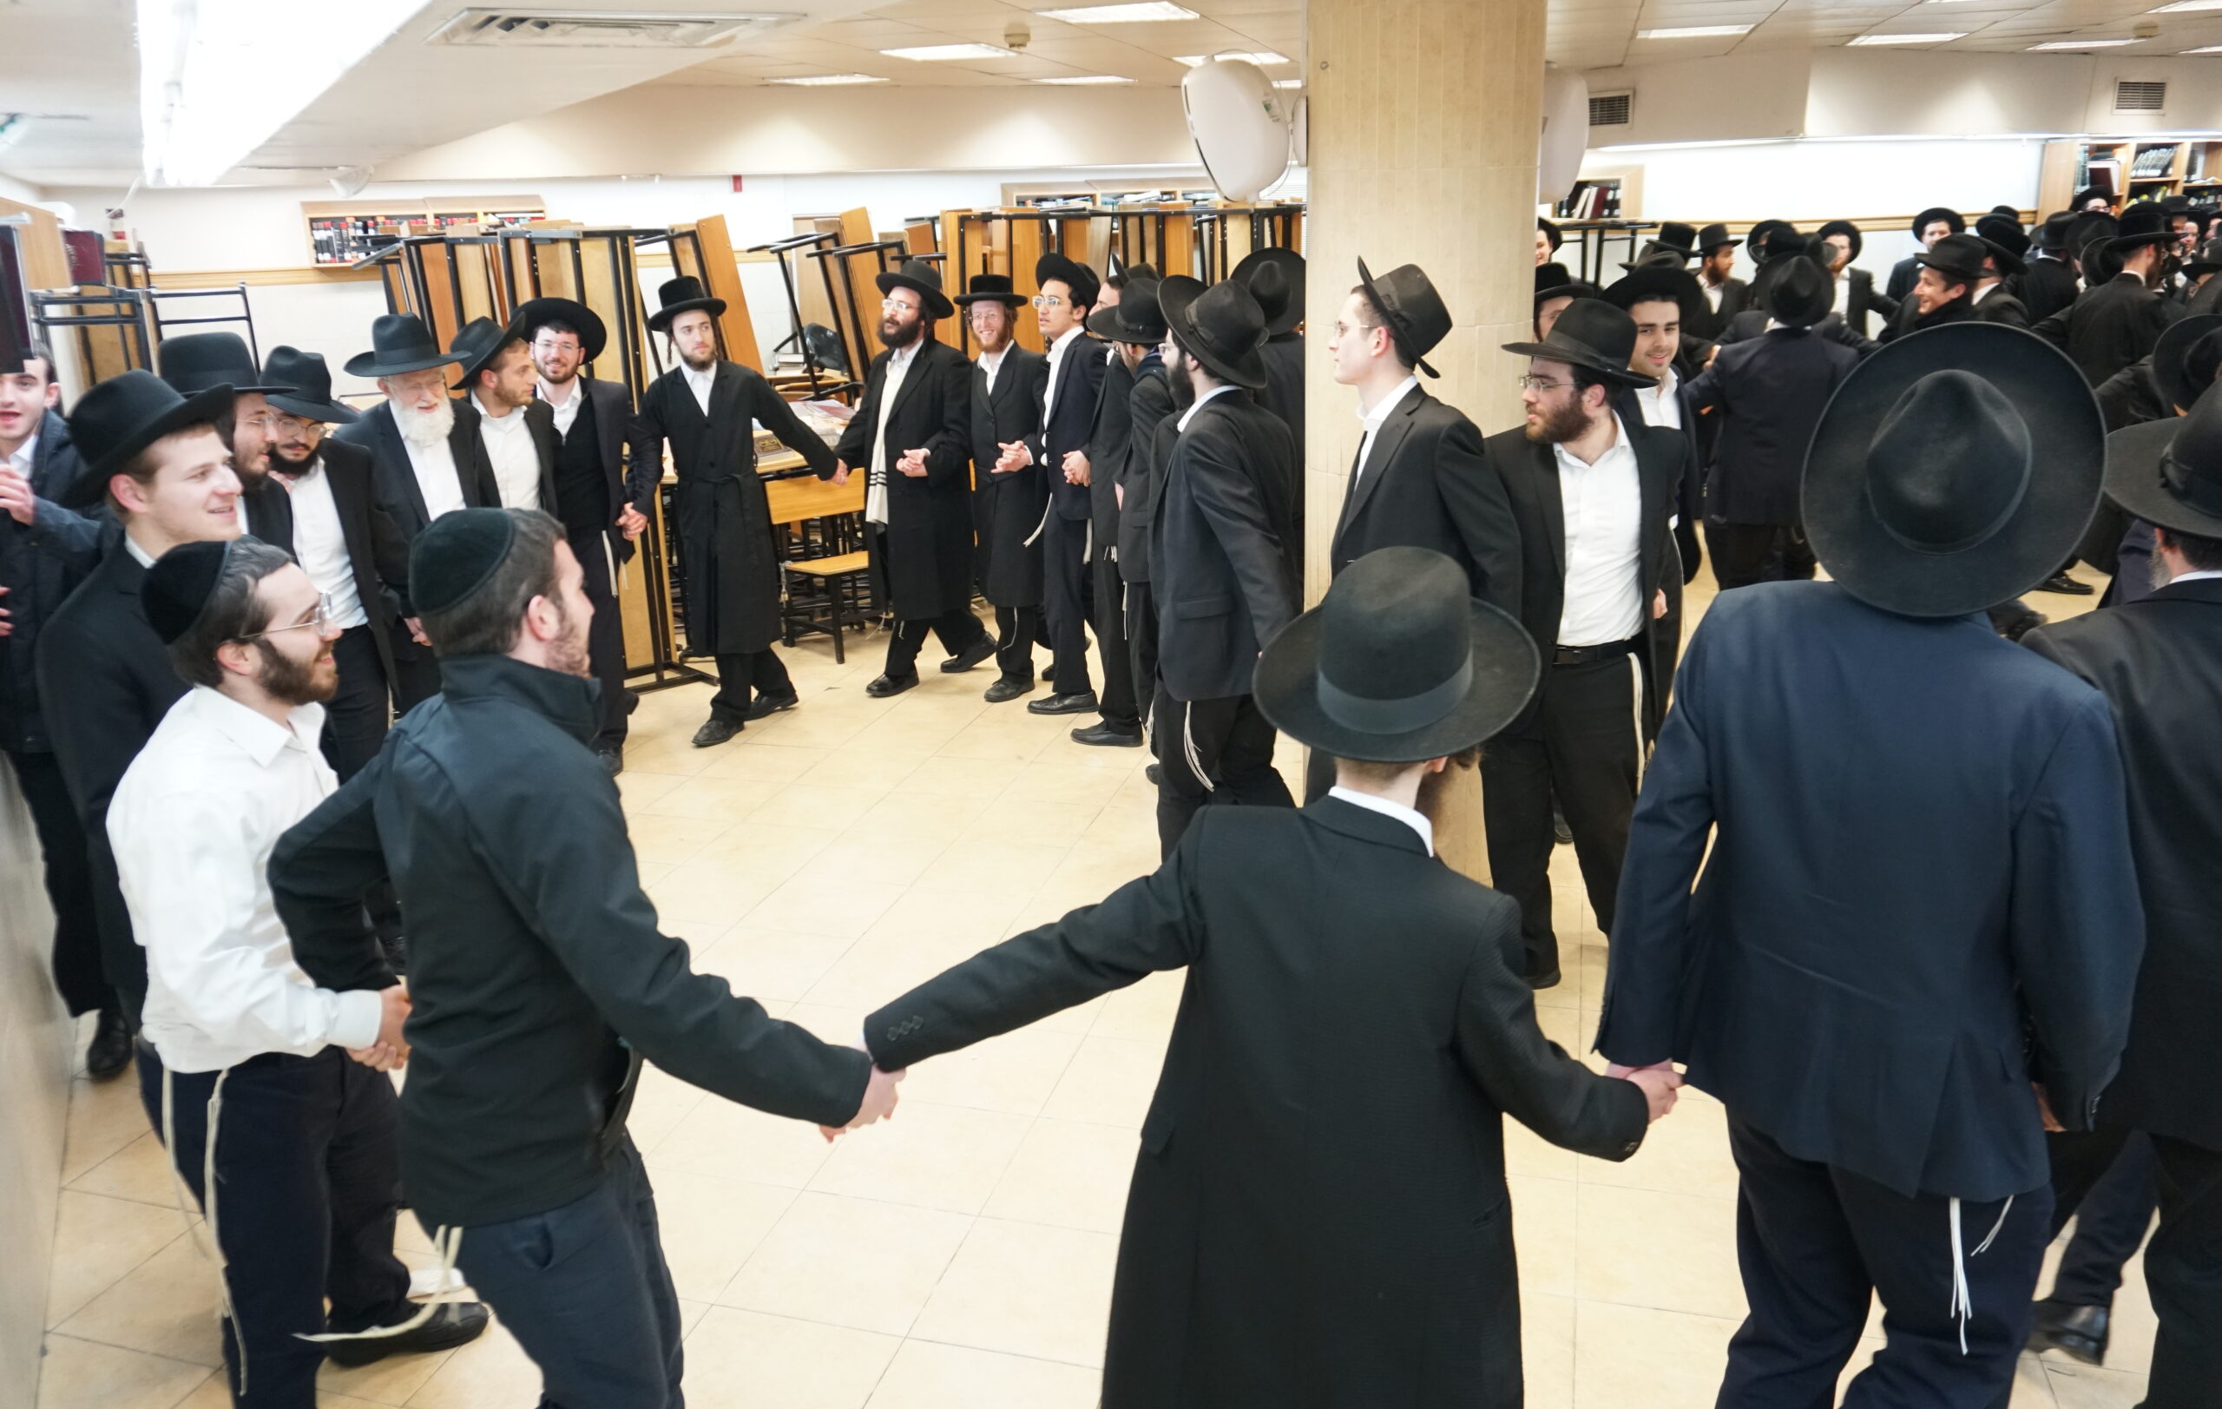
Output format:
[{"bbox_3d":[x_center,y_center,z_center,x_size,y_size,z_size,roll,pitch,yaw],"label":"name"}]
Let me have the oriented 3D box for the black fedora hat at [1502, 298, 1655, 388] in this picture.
[{"bbox_3d":[1.153,-0.890,4.050,0.380,0.150,0.345,7,20,-23],"label":"black fedora hat"}]

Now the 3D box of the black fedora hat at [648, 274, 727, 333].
[{"bbox_3d":[-1.647,-1.543,6.400,0.310,0.155,0.340,-14,10,3],"label":"black fedora hat"}]

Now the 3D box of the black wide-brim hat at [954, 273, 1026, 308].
[{"bbox_3d":[-0.501,-1.688,6.800,0.300,0.130,0.330,-1,15,2],"label":"black wide-brim hat"}]

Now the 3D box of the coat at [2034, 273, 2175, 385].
[{"bbox_3d":[5.673,-1.916,9.494,0.700,1.060,0.420,12,22,38],"label":"coat"}]

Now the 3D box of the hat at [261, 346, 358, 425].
[{"bbox_3d":[-2.372,-0.940,4.870,0.340,0.140,0.370,-4,22,-40],"label":"hat"}]

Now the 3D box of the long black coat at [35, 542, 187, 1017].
[{"bbox_3d":[-1.618,0.108,3.000,0.370,0.800,0.480,-1,17,0],"label":"long black coat"}]

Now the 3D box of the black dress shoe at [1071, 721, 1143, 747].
[{"bbox_3d":[-0.013,0.088,6.582,0.295,0.105,0.105,3,17,15],"label":"black dress shoe"}]

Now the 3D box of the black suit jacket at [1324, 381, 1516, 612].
[{"bbox_3d":[0.795,-0.422,4.250,0.400,0.770,0.520,-5,17,-10],"label":"black suit jacket"}]

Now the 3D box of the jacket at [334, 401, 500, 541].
[{"bbox_3d":[-2.001,-0.510,4.880,0.340,0.750,0.540,14,23,42],"label":"jacket"}]

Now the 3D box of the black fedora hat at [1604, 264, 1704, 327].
[{"bbox_3d":[1.822,-1.380,5.600,0.345,0.140,0.375,-1,-25,12],"label":"black fedora hat"}]

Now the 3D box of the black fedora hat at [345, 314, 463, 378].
[{"bbox_3d":[-2.143,-1.093,5.086,0.380,0.140,0.350,14,29,42],"label":"black fedora hat"}]

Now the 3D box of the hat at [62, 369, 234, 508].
[{"bbox_3d":[-1.689,-0.483,2.872,0.360,0.140,0.330,-29,16,6],"label":"hat"}]

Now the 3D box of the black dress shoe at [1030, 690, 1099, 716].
[{"bbox_3d":[-0.201,-0.028,6.979,0.295,0.105,0.105,0,17,4],"label":"black dress shoe"}]

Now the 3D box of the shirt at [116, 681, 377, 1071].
[{"bbox_3d":[-1.230,0.196,2.372,0.350,0.560,0.470,-13,20,-33],"label":"shirt"}]

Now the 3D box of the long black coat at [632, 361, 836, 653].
[{"bbox_3d":[-1.509,-0.776,6.630,0.760,1.140,0.400,-2,17,-2],"label":"long black coat"}]

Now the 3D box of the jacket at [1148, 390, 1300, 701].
[{"bbox_3d":[0.304,-0.423,4.370,0.370,0.790,0.480,5,18,19],"label":"jacket"}]

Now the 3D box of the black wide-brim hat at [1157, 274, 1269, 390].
[{"bbox_3d":[0.288,-0.964,4.170,0.370,0.145,0.340,47,34,12],"label":"black wide-brim hat"}]

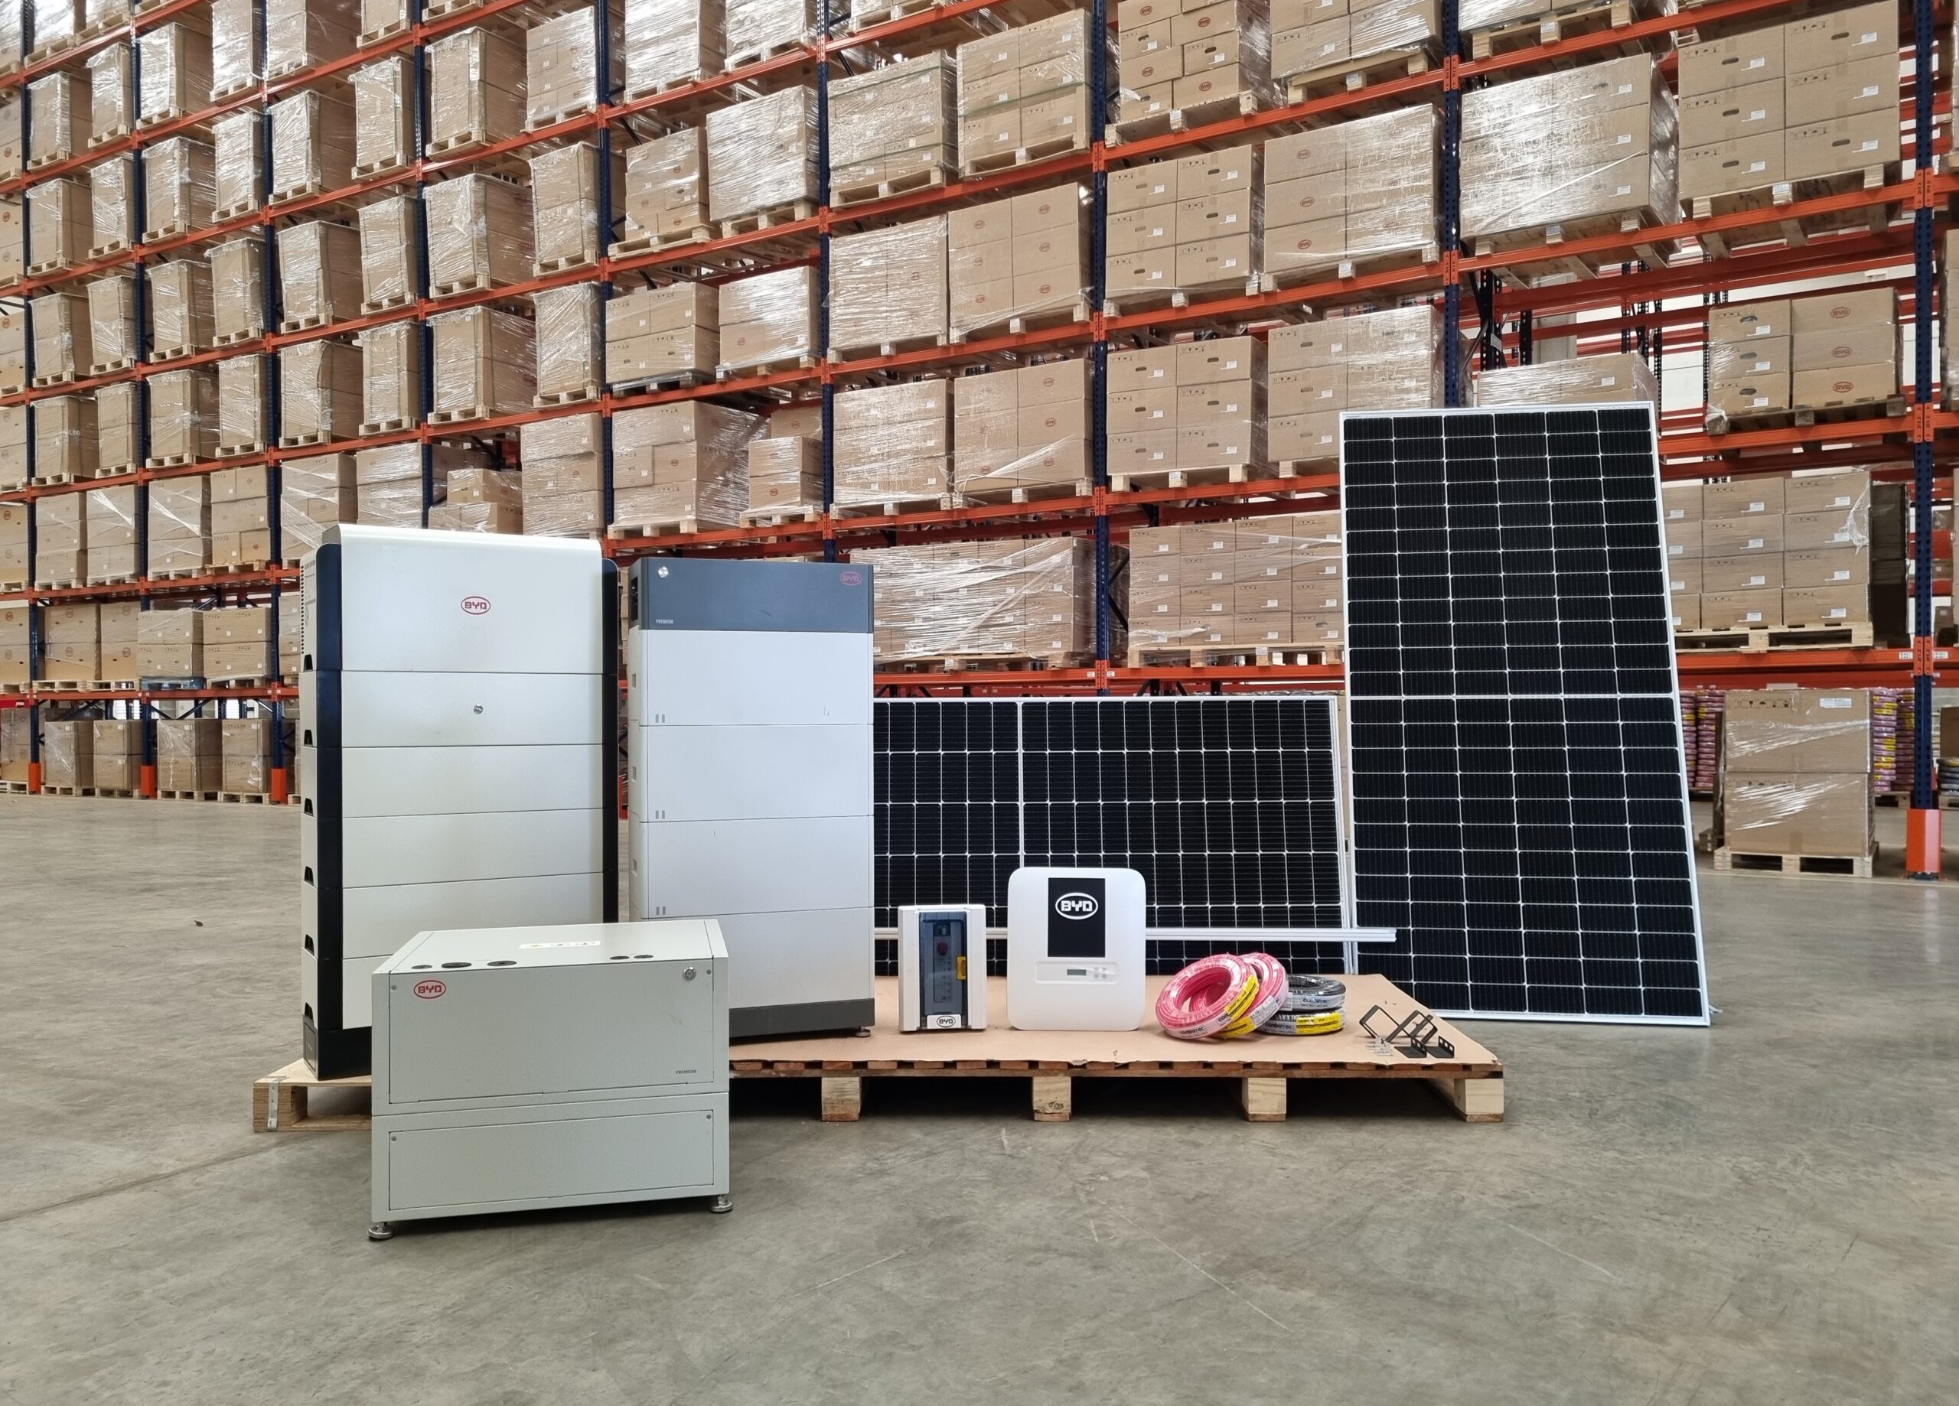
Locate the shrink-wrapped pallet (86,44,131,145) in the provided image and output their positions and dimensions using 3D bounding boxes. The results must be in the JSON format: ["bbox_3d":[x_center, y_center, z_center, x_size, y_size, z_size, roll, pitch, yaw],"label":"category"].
[{"bbox_3d":[-10.336,-7.399,18.483,0.800,1.100,1.180,-1,0,32],"label":"shrink-wrapped pallet"}]

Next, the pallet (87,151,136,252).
[{"bbox_3d":[-9.368,-5.494,16.784,0.699,0.995,1.080,-1,0,31],"label":"pallet"}]

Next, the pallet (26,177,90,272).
[{"bbox_3d":[-10.766,-5.595,17.799,0.760,1.030,1.030,-1,0,31],"label":"pallet"}]

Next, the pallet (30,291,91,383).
[{"bbox_3d":[-11.241,-4.499,18.759,0.814,1.070,1.150,-1,0,31],"label":"pallet"}]

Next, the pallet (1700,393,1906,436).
[{"bbox_3d":[5.023,-1.673,8.928,1.005,0.136,1.100,-1,0,31],"label":"pallet"}]

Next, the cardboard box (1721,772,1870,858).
[{"bbox_3d":[4.921,0.638,8.863,0.716,0.458,0.948,-1,0,32],"label":"cardboard box"}]

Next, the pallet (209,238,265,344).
[{"bbox_3d":[-8.149,-4.612,17.174,0.820,1.110,1.180,-1,0,32],"label":"pallet"}]

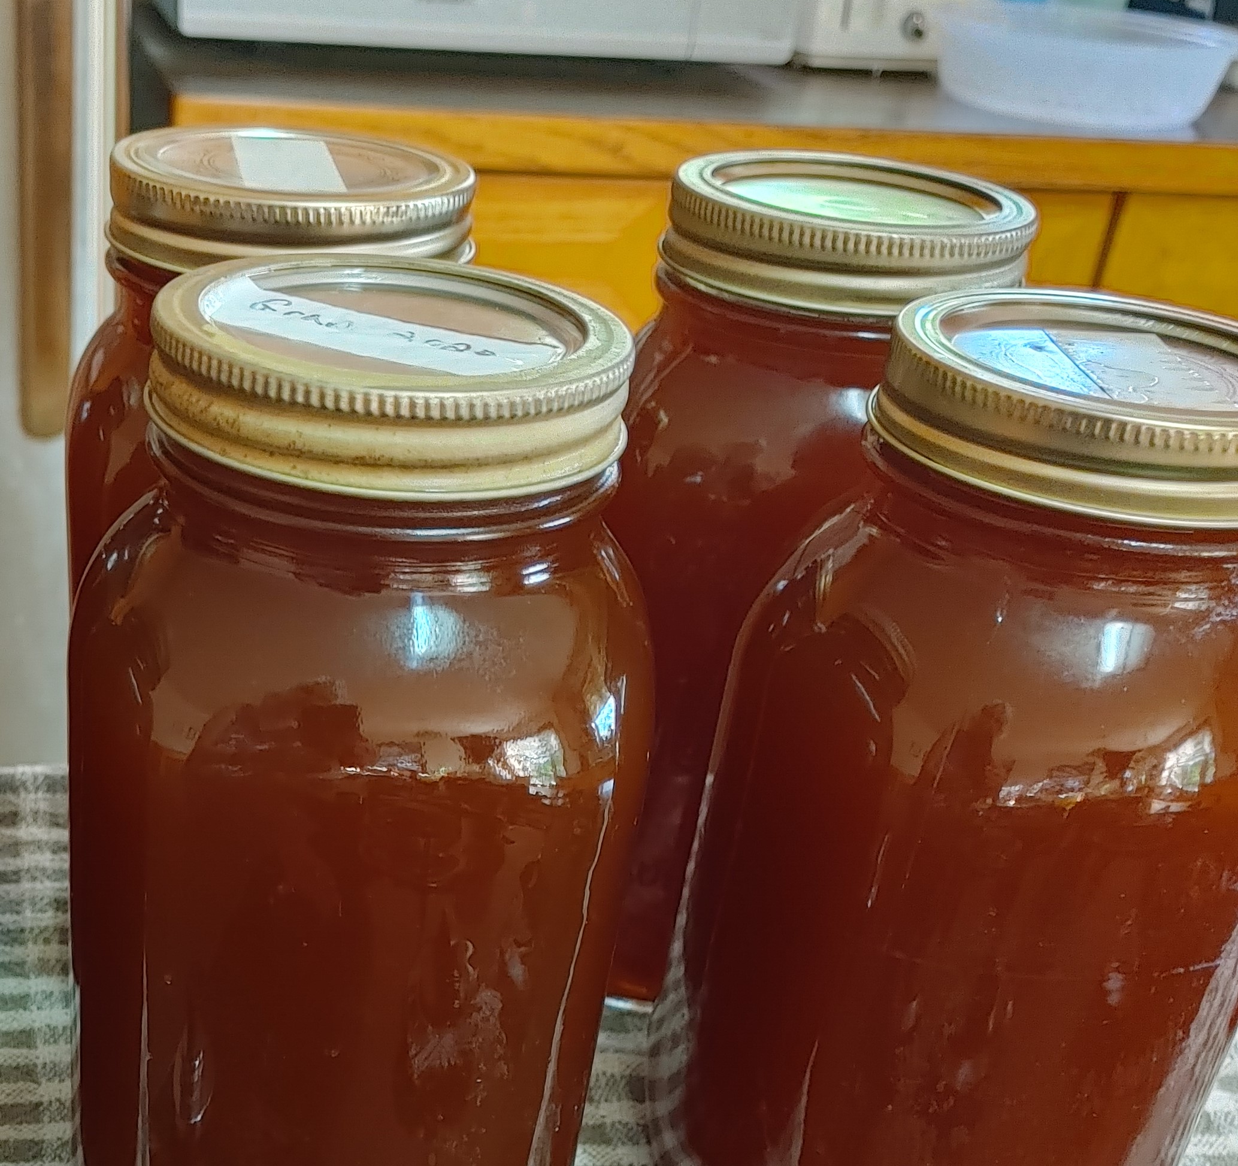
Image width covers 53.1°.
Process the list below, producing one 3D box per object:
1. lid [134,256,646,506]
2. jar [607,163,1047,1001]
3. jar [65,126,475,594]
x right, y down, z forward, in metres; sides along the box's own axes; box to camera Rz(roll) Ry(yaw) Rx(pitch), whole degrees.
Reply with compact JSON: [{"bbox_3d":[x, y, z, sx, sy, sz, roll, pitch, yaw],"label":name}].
[{"bbox_3d":[-0.040,-0.041,0.221,0.085,0.018,0.085,6,28,-3],"label":"lid"},{"bbox_3d":[0.039,0.005,0.320,0.112,0.211,0.112,6,28,-3],"label":"jar"},{"bbox_3d":[-0.086,-0.006,0.334,0.112,0.211,0.112,6,28,-3],"label":"jar"}]

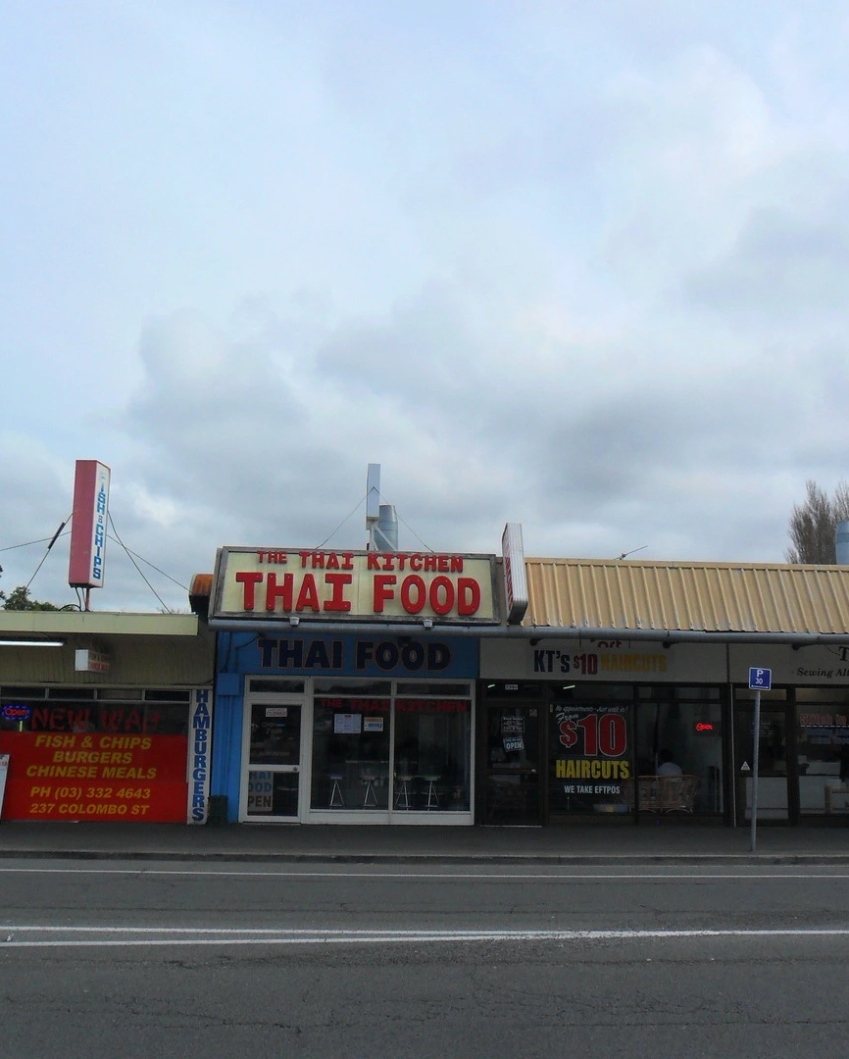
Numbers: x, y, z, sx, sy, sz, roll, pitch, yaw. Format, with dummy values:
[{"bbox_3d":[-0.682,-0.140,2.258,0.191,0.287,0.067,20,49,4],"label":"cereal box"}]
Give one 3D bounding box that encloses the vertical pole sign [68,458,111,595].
[{"bbox_3d":[-4.887,-0.062,16.100,0.300,1.790,0.660,1,-10,0],"label":"vertical pole sign"}]

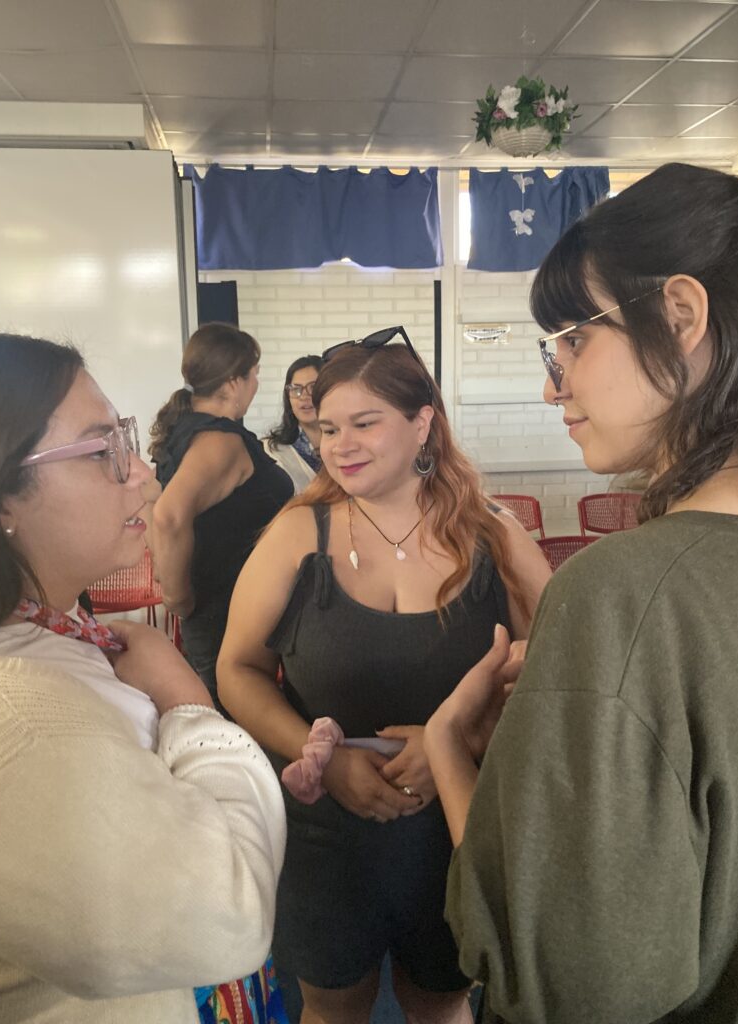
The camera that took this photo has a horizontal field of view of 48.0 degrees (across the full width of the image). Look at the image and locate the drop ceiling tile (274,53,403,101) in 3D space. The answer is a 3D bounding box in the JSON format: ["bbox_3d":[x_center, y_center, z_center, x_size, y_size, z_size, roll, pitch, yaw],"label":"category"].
[{"bbox_3d":[-0.160,-2.091,3.972,0.605,0.020,0.605,-2,9,-7],"label":"drop ceiling tile"}]

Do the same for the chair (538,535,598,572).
[{"bbox_3d":[1.036,0.525,3.680,0.480,0.800,0.520,-4,9,-17],"label":"chair"}]

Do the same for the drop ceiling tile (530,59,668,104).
[{"bbox_3d":[1.065,-2.144,4.122,0.605,0.020,0.605,-2,9,-7],"label":"drop ceiling tile"}]

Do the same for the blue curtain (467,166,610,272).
[{"bbox_3d":[1.128,-1.940,5.499,0.967,0.665,0.080,-2,9,-7],"label":"blue curtain"}]

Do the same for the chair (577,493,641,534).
[{"bbox_3d":[1.559,0.309,4.986,0.480,0.800,0.520,-3,9,-12],"label":"chair"}]

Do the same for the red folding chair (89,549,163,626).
[{"bbox_3d":[-1.107,0.598,3.552,0.480,0.800,0.520,-1,9,0],"label":"red folding chair"}]

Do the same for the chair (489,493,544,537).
[{"bbox_3d":[0.860,0.318,5.035,0.480,0.800,0.520,-3,9,-12],"label":"chair"}]

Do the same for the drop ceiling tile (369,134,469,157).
[{"bbox_3d":[0.307,-2.289,5.175,0.605,0.020,0.493,-2,9,-7],"label":"drop ceiling tile"}]

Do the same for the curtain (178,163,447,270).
[{"bbox_3d":[-0.333,-1.880,5.320,1.641,0.650,0.080,-2,9,-7],"label":"curtain"}]

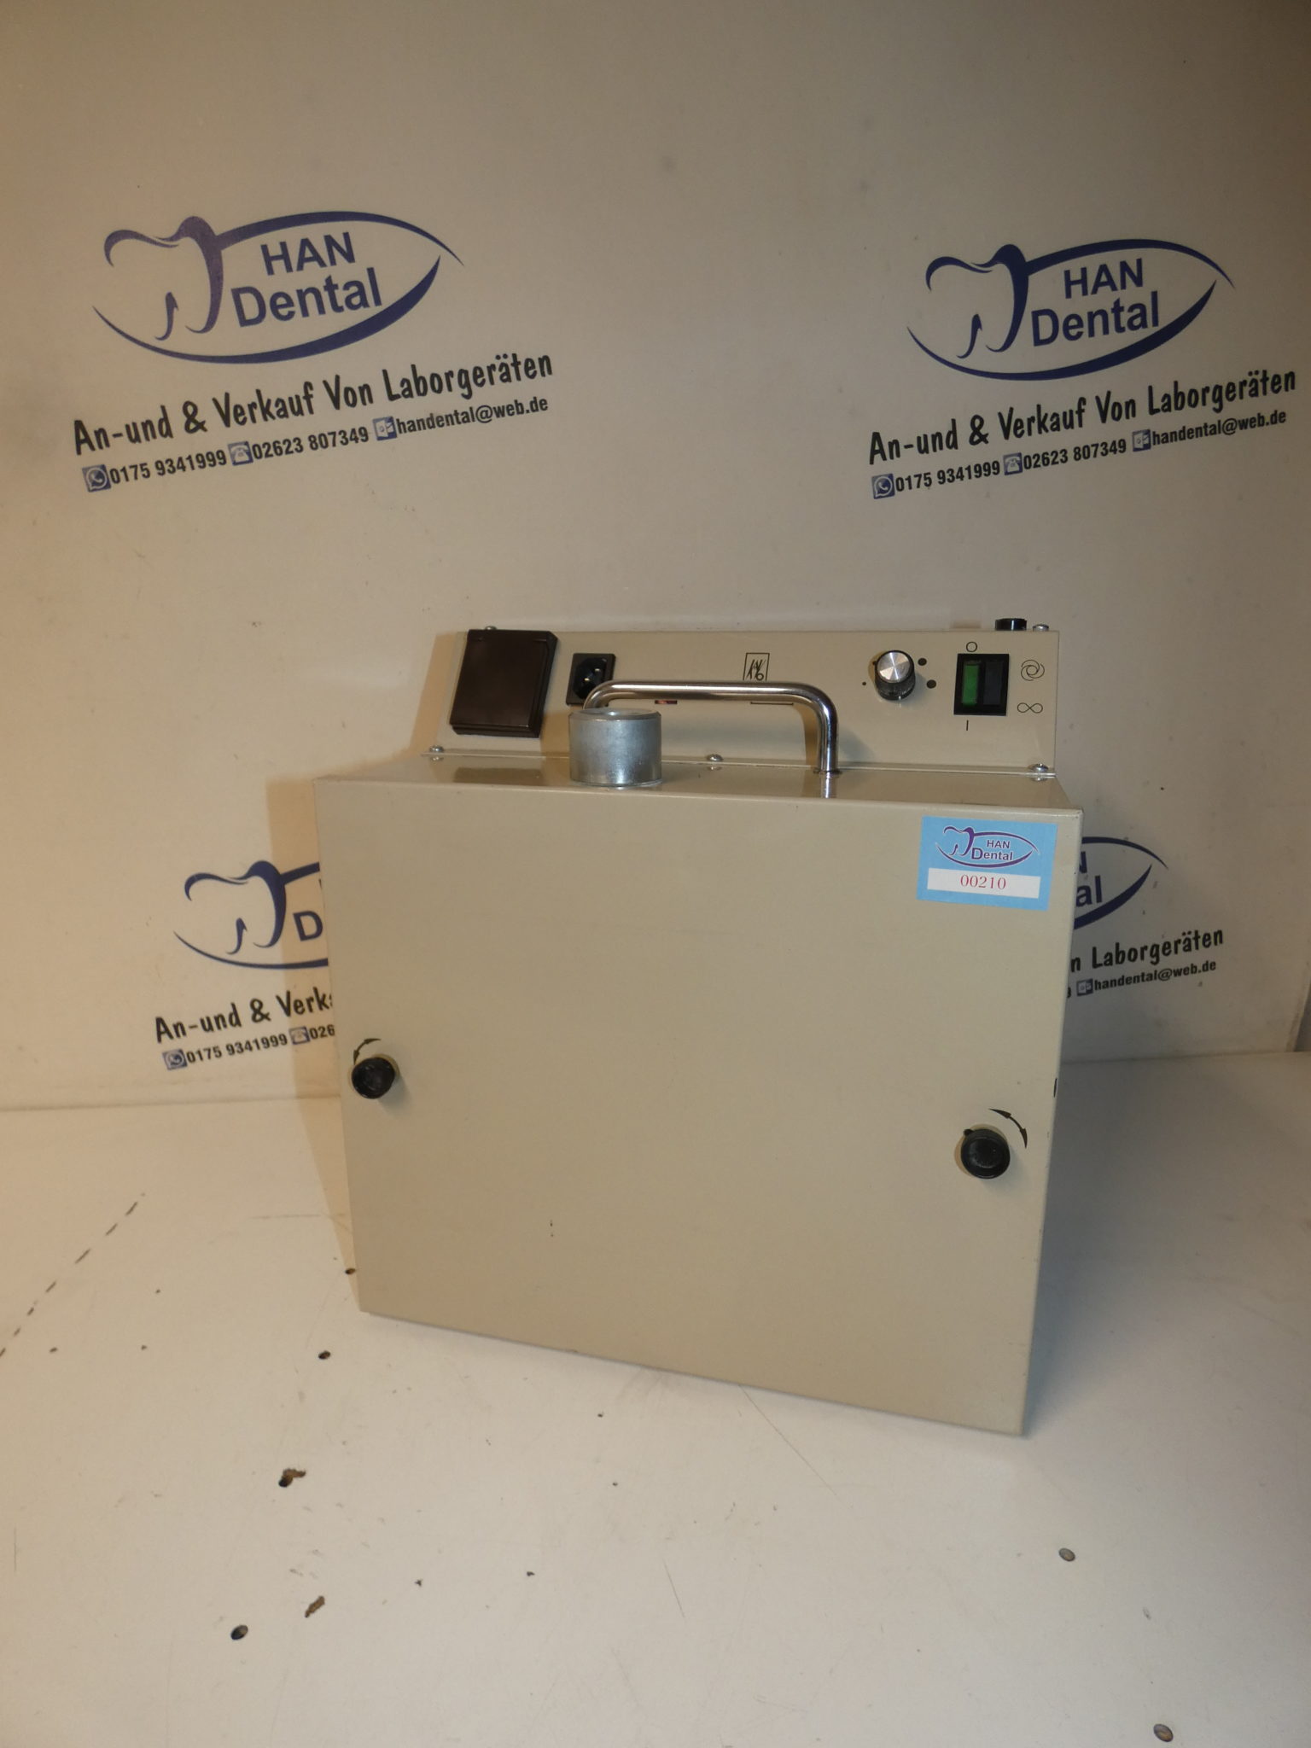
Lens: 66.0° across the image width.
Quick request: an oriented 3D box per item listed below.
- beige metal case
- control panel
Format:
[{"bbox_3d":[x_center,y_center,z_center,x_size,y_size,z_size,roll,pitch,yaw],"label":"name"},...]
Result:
[{"bbox_3d":[0.029,0.048,0.548,0.333,0.350,0.222,3,14,14],"label":"beige metal case"},{"bbox_3d":[0.037,-0.094,0.531,0.327,0.077,0.034,3,-9,14],"label":"control panel"}]

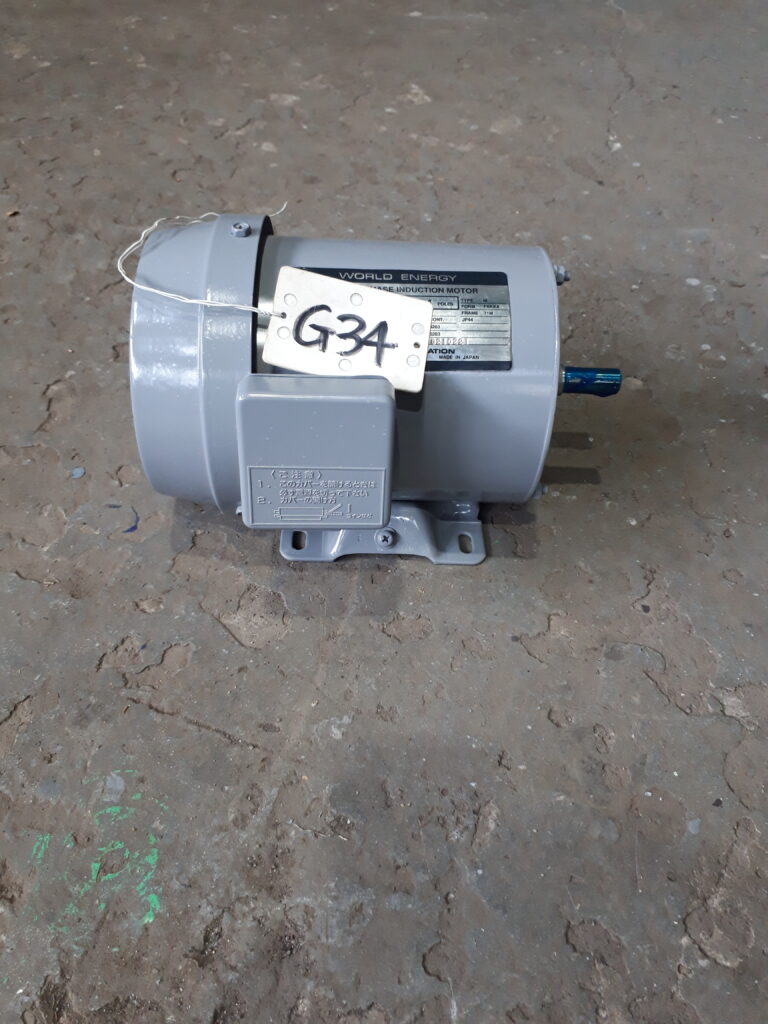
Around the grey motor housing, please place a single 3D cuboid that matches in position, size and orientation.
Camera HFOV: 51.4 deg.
[{"bbox_3d":[0.005,-0.065,0.402,0.237,0.147,0.166,2,50,-3],"label":"grey motor housing"}]

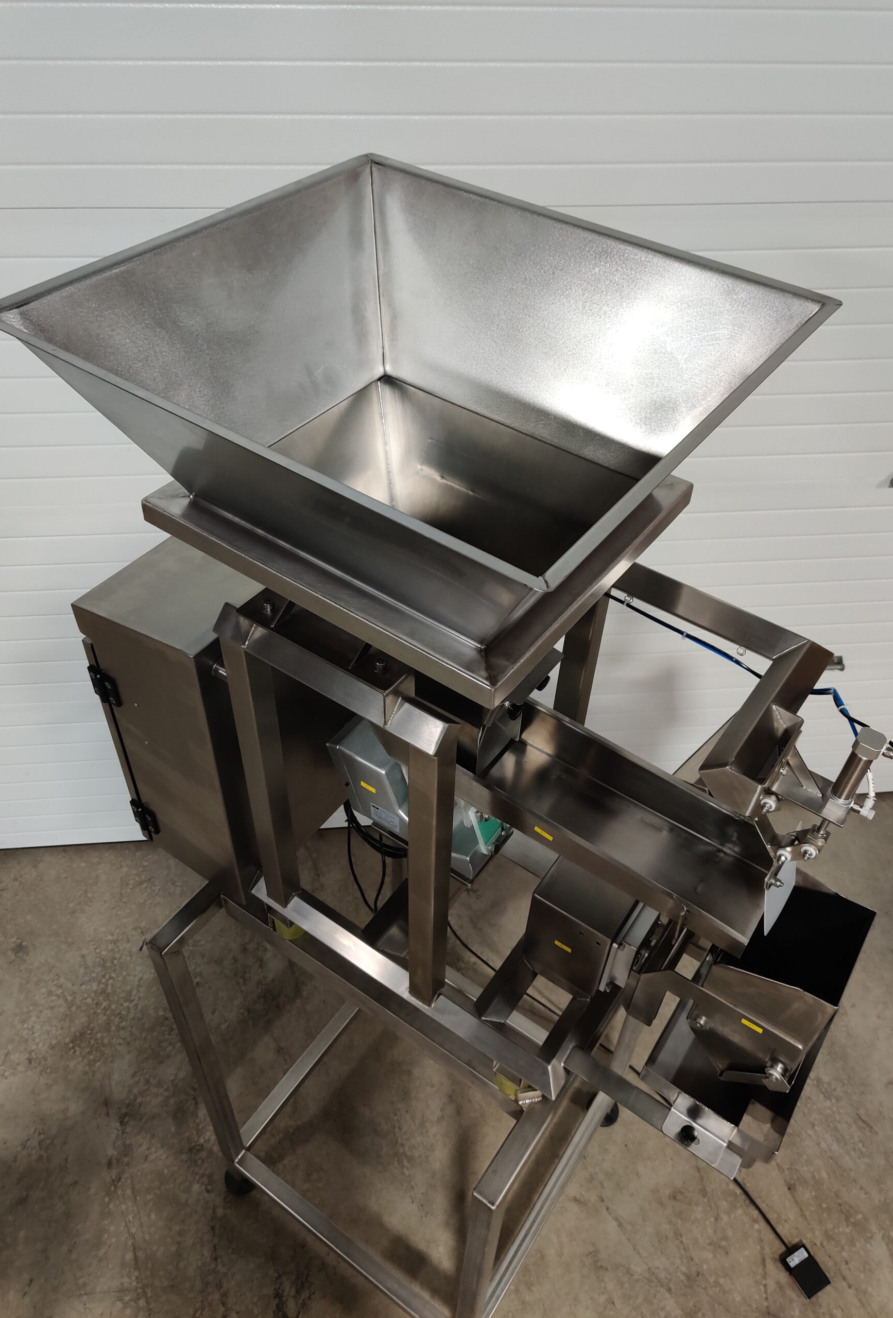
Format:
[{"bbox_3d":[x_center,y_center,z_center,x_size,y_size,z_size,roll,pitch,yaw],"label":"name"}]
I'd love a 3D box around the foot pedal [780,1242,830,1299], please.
[{"bbox_3d":[0.664,1.126,1.898,0.056,0.027,0.080,-21,49,-21],"label":"foot pedal"}]

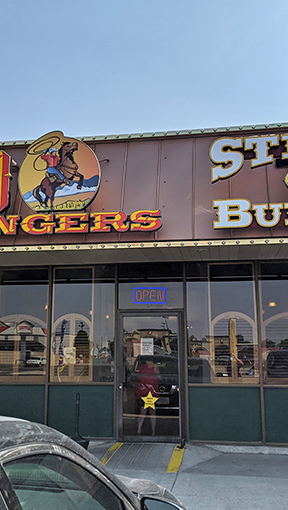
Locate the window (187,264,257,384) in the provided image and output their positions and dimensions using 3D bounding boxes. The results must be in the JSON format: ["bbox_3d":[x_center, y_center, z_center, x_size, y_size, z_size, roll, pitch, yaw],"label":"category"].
[{"bbox_3d":[1.327,1.147,8.967,1.187,2.041,0.080,-2,-9,9],"label":"window"}]

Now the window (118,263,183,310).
[{"bbox_3d":[0.116,0.560,9.253,1.182,0.786,0.080,-2,-9,9],"label":"window"}]

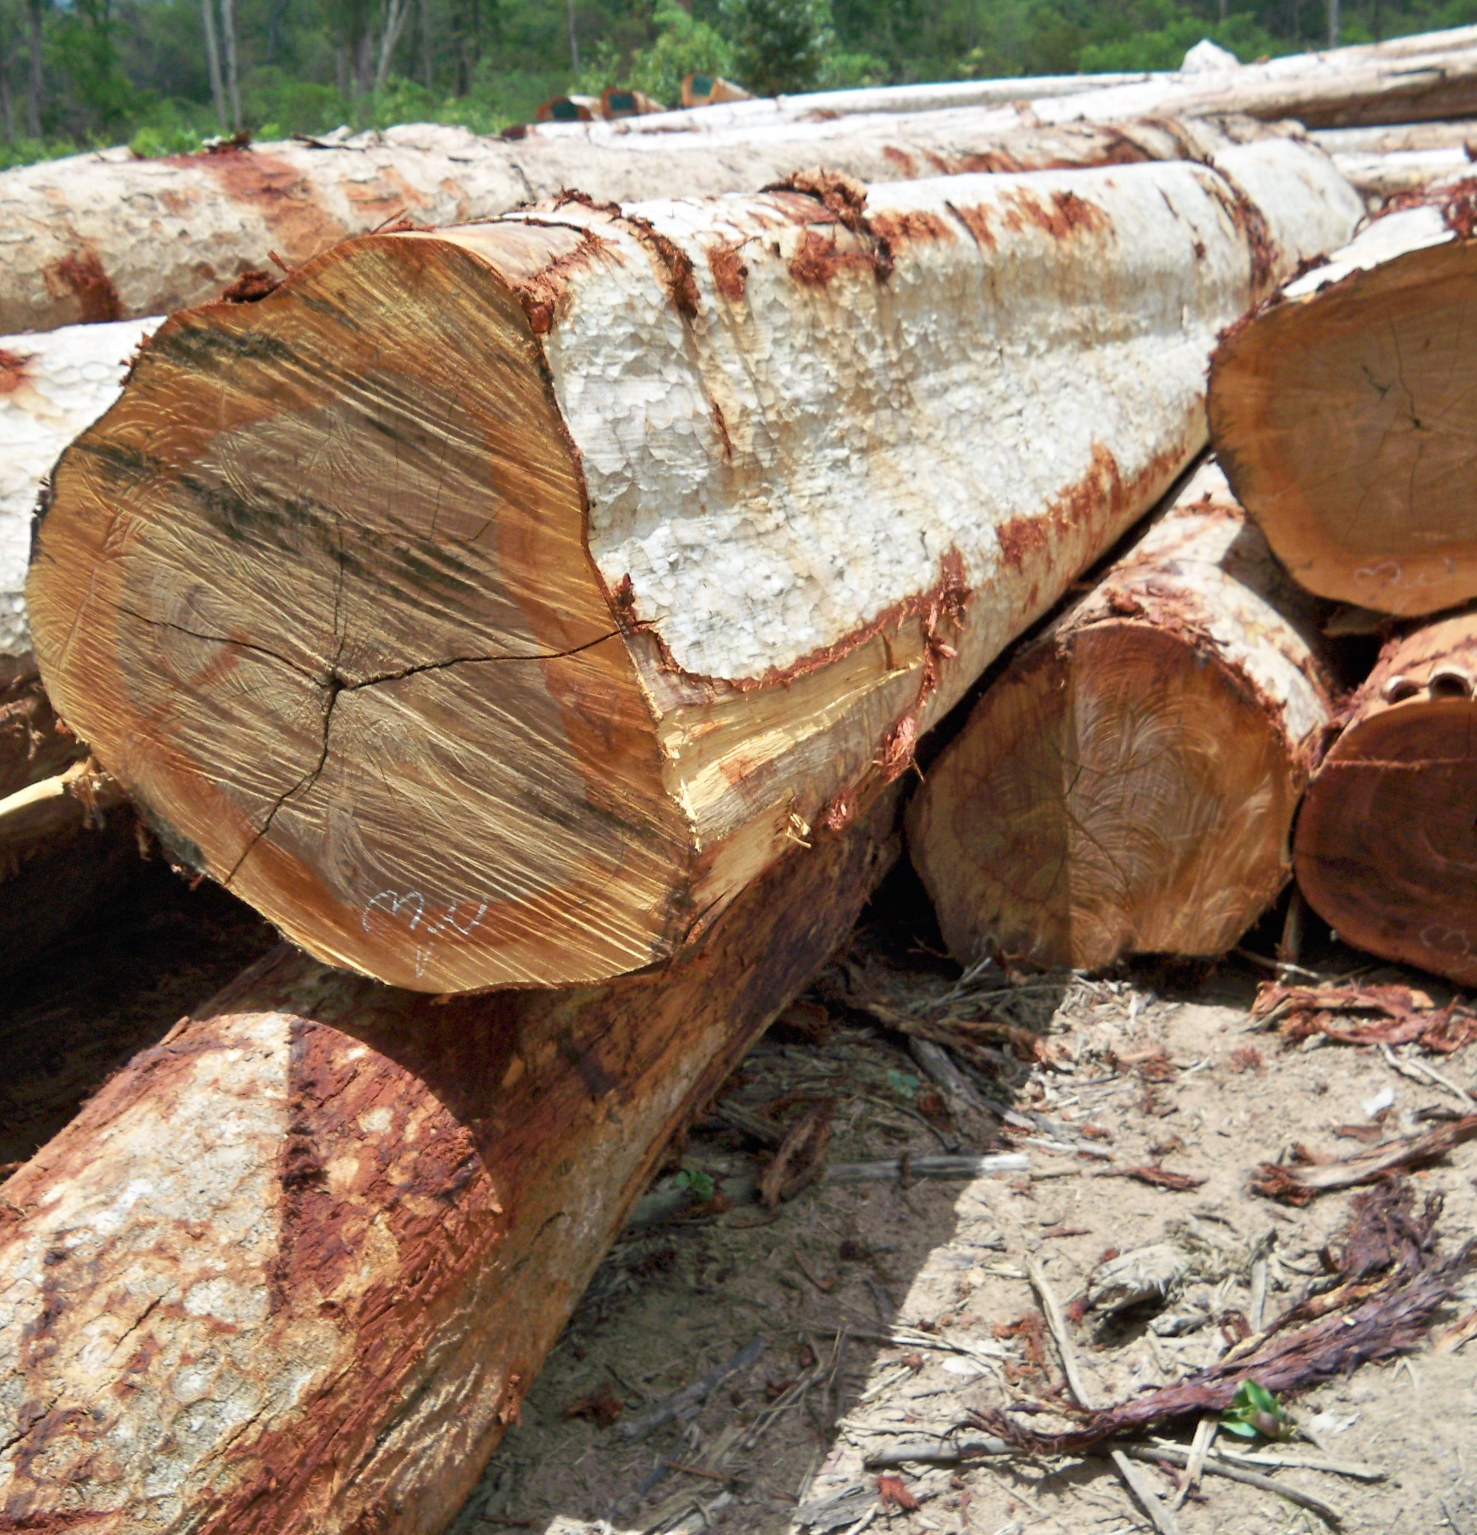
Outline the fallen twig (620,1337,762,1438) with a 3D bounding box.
[{"bbox_3d":[-0.051,0.712,2.524,0.022,0.018,0.232,13,23,41],"label":"fallen twig"}]

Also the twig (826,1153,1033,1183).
[{"bbox_3d":[0.258,0.549,3.016,0.282,0.020,0.024,-3,17,-3],"label":"twig"}]

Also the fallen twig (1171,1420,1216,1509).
[{"bbox_3d":[0.490,0.745,2.345,0.022,0.015,0.159,5,18,23],"label":"fallen twig"}]

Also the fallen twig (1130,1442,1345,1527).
[{"bbox_3d":[0.521,0.755,2.308,0.239,0.015,0.030,10,21,35],"label":"fallen twig"}]

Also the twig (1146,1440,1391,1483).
[{"bbox_3d":[0.564,0.743,2.348,0.246,0.012,0.016,3,18,17],"label":"twig"}]

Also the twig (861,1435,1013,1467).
[{"bbox_3d":[0.218,0.743,2.381,0.161,0.020,0.022,-4,17,-5],"label":"twig"}]

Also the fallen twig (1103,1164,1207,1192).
[{"bbox_3d":[0.564,0.554,2.967,0.136,0.014,0.022,5,18,24],"label":"fallen twig"}]

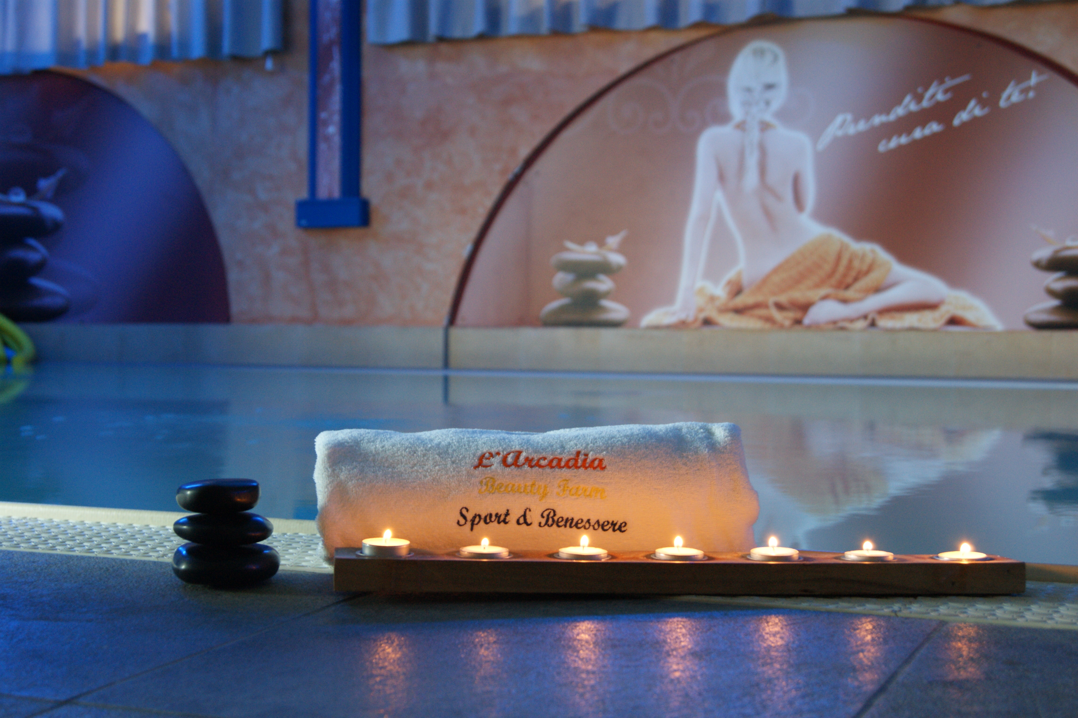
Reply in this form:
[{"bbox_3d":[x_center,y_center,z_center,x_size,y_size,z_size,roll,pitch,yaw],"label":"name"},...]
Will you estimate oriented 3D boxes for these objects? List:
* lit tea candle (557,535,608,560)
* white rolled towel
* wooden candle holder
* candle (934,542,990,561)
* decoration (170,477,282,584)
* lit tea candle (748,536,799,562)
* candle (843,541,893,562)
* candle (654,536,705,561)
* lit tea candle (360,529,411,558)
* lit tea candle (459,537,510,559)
[{"bbox_3d":[0.034,0.147,1.206,0.038,0.021,0.038,0,2,0],"label":"lit tea candle"},{"bbox_3d":[-0.002,0.116,1.333,0.372,0.112,0.120,0,2,1],"label":"white rolled towel"},{"bbox_3d":[0.109,0.164,1.210,0.527,0.025,0.060,1,2,-3],"label":"wooden candle holder"},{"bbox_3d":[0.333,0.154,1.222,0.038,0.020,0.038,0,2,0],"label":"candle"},{"bbox_3d":[-0.246,0.135,1.222,0.084,0.082,0.076,0,2,-11],"label":"decoration"},{"bbox_3d":[0.184,0.149,1.214,0.038,0.021,0.038,0,2,0],"label":"lit tea candle"},{"bbox_3d":[0.258,0.153,1.218,0.038,0.020,0.038,0,2,0],"label":"candle"},{"bbox_3d":[0.109,0.148,1.210,0.038,0.021,0.038,0,2,0],"label":"candle"},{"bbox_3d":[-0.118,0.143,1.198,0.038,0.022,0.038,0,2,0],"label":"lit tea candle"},{"bbox_3d":[-0.042,0.148,1.202,0.038,0.020,0.038,0,2,0],"label":"lit tea candle"}]

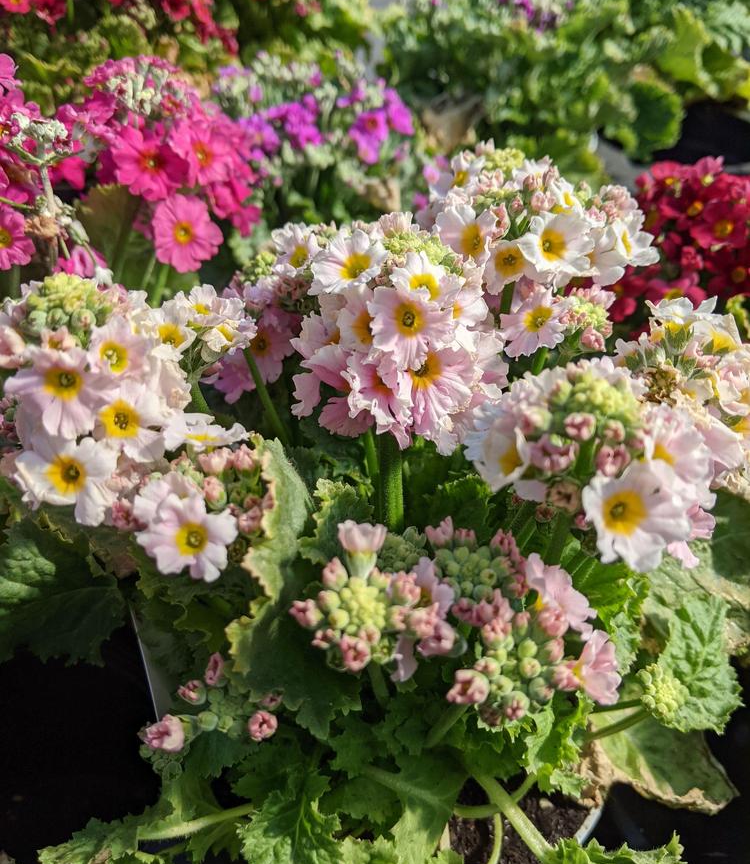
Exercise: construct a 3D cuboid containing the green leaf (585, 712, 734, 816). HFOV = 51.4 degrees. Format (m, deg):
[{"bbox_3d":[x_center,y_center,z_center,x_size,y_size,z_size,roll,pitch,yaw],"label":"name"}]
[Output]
[{"bbox_3d":[0.115,0.131,0.310,0.059,0.020,0.046,0,60,0],"label":"green leaf"}]

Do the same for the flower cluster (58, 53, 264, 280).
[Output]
[{"bbox_3d":[-0.098,-0.128,0.376,0.083,0.082,0.072,0,38,0],"label":"flower cluster"}]

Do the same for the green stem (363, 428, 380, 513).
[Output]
[{"bbox_3d":[-0.001,0.015,0.294,0.005,0.035,0.005,-5,16,4],"label":"green stem"}]

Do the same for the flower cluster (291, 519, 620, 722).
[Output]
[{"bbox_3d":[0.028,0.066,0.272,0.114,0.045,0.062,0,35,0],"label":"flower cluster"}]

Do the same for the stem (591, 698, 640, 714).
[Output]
[{"bbox_3d":[0.089,0.102,0.290,0.019,0.004,0.004,-14,0,6],"label":"stem"}]

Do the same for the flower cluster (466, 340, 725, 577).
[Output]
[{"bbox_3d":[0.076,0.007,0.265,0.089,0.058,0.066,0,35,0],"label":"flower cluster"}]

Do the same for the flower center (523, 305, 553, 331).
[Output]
[{"bbox_3d":[0.070,-0.049,0.335,0.013,0.011,0.005,0,0,6],"label":"flower center"}]

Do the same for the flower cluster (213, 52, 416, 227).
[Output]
[{"bbox_3d":[-0.034,-0.162,0.433,0.102,0.072,0.077,0,38,0],"label":"flower cluster"}]

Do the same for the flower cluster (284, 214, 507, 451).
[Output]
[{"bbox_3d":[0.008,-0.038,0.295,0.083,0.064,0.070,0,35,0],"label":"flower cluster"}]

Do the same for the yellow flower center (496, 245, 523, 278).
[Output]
[{"bbox_3d":[0.052,-0.065,0.299,0.011,0.012,0.005,3,15,10],"label":"yellow flower center"}]

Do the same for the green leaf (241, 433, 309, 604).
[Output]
[{"bbox_3d":[-0.037,0.032,0.290,0.023,0.047,0.035,0,38,0],"label":"green leaf"}]

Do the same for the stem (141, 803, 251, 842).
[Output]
[{"bbox_3d":[-0.067,0.148,0.294,0.043,0.005,0.005,-10,39,-10],"label":"stem"}]

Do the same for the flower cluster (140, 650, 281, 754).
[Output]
[{"bbox_3d":[-0.058,0.098,0.283,0.046,0.028,0.028,0,38,0],"label":"flower cluster"}]

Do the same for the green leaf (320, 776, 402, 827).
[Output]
[{"bbox_3d":[-0.005,0.139,0.293,0.030,0.011,0.020,0,38,0],"label":"green leaf"}]

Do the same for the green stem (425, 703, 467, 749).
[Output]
[{"bbox_3d":[0.027,0.111,0.295,0.006,0.021,0.006,44,21,0],"label":"green stem"}]

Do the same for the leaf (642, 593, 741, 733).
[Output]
[{"bbox_3d":[0.116,0.084,0.285,0.036,0.018,0.052,0,67,0],"label":"leaf"}]

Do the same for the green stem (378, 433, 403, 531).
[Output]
[{"bbox_3d":[0.006,0.019,0.290,0.008,0.040,0.008,0,15,0],"label":"green stem"}]

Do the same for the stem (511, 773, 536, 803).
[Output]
[{"bbox_3d":[0.058,0.137,0.300,0.004,0.004,0.015,41,84,0],"label":"stem"}]

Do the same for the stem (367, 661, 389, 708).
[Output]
[{"bbox_3d":[0.001,0.088,0.274,0.005,0.031,0.005,-6,37,5],"label":"stem"}]

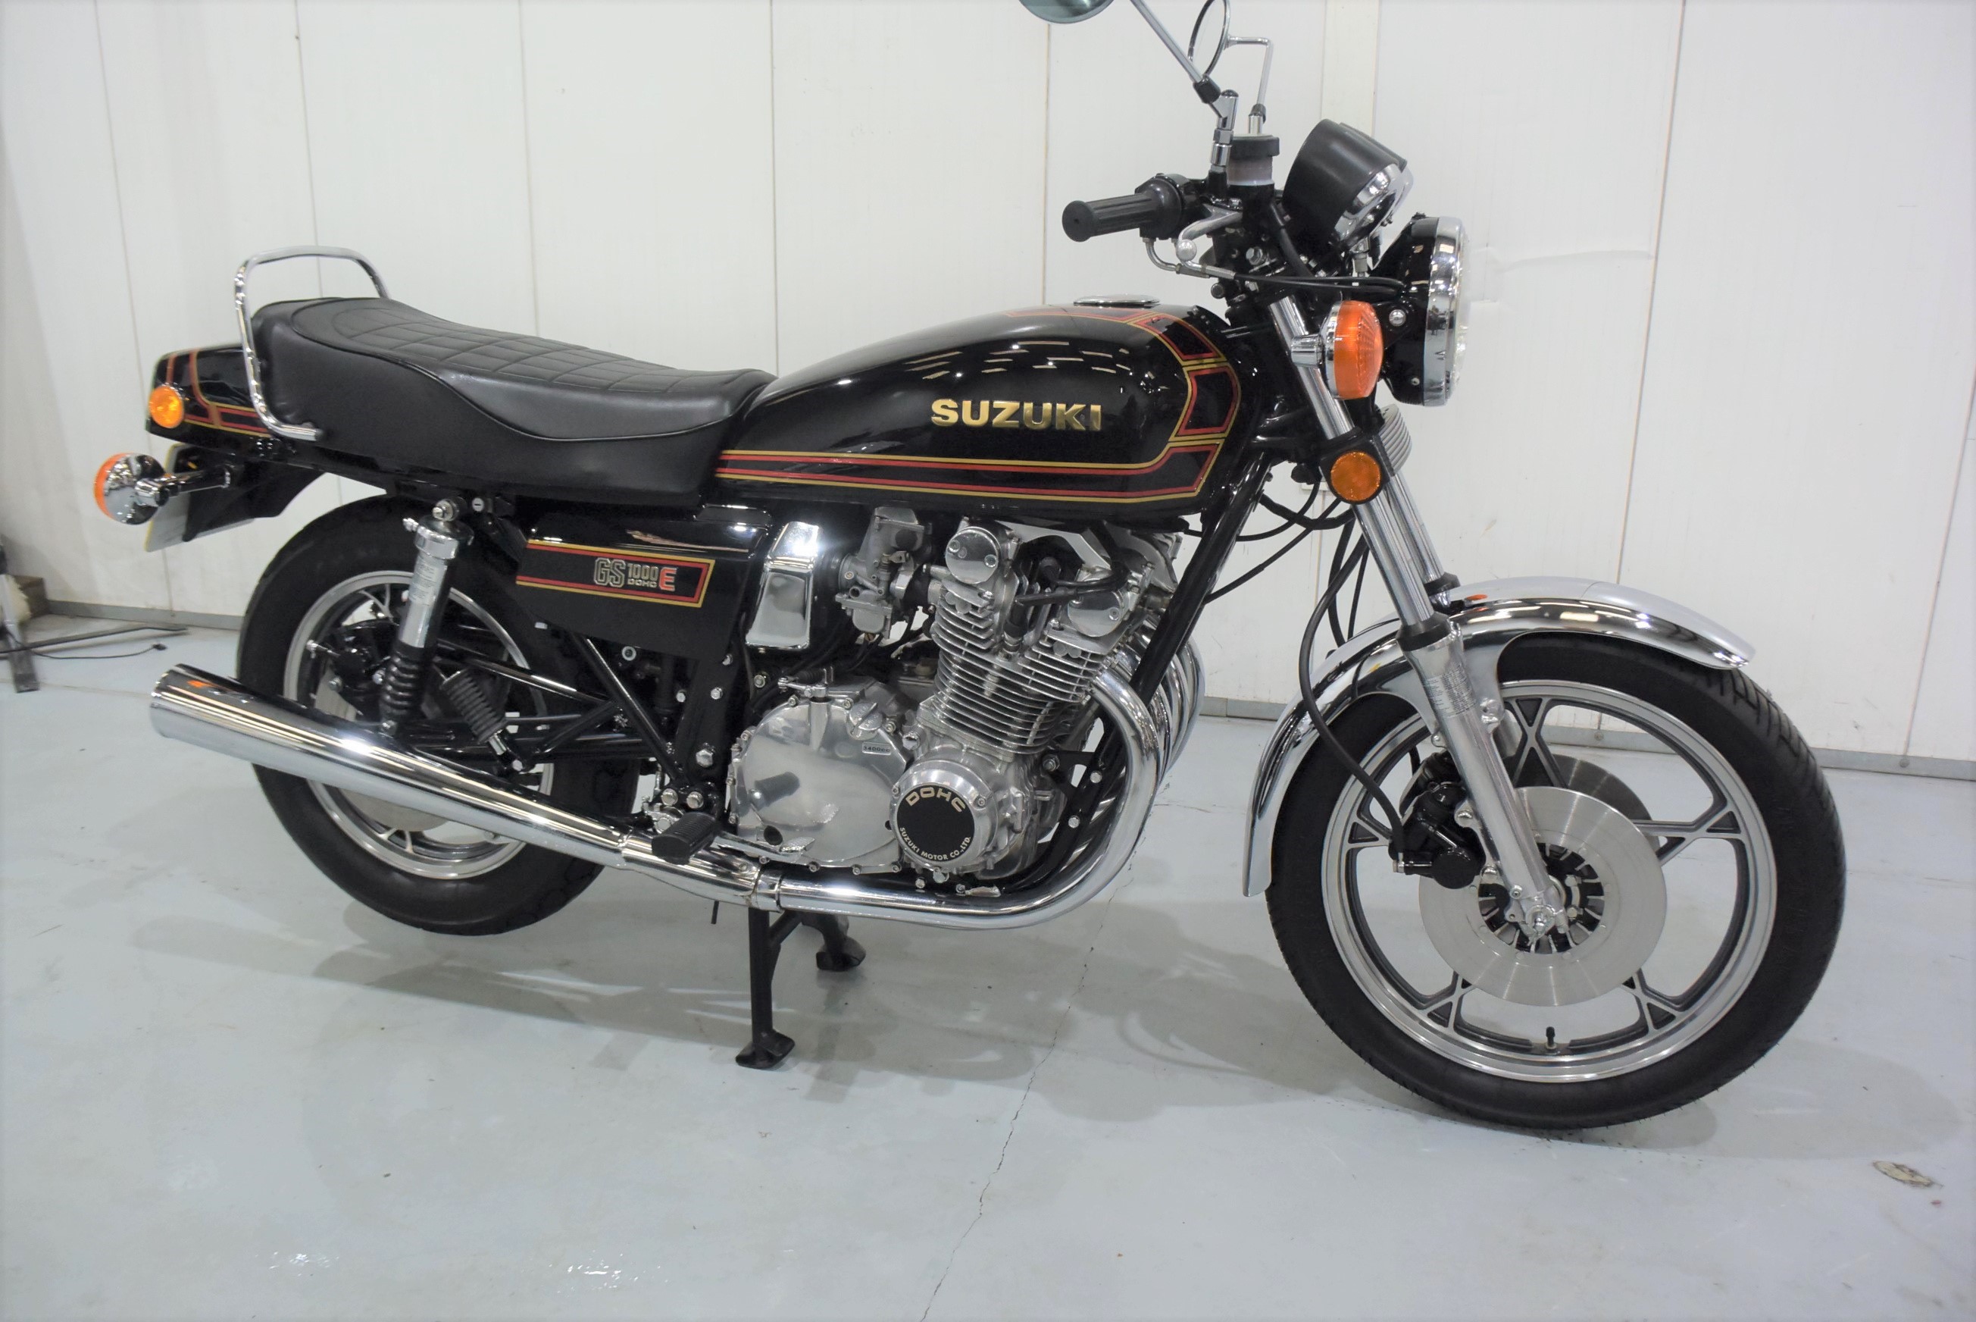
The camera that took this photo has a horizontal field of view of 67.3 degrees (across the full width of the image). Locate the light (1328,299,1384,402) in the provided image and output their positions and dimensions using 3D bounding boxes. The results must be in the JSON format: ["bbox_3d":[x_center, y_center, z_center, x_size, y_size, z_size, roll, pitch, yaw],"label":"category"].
[{"bbox_3d":[0.352,-0.298,1.426,0.060,0.094,0.094,5,15,16],"label":"light"}]

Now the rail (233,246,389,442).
[{"bbox_3d":[-0.887,-0.441,2.043,0.140,0.250,0.275,5,15,16],"label":"rail"}]

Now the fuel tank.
[{"bbox_3d":[0.007,-0.318,1.805,0.650,0.235,0.300,5,15,16],"label":"fuel tank"}]

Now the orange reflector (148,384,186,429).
[{"bbox_3d":[-1.126,-0.348,2.035,0.058,0.058,0.016,7,16,21],"label":"orange reflector"}]

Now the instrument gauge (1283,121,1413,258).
[{"bbox_3d":[0.378,-0.502,1.569,0.112,0.102,0.102,38,21,5],"label":"instrument gauge"}]

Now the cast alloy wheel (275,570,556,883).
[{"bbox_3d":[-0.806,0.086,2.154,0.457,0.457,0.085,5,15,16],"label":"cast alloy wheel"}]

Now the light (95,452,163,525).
[{"bbox_3d":[-1.120,-0.224,1.933,0.065,0.094,0.094,5,15,16],"label":"light"}]

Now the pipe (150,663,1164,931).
[{"bbox_3d":[-0.461,0.129,1.861,1.370,0.335,0.190,5,15,16],"label":"pipe"}]

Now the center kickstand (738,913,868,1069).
[{"bbox_3d":[-0.256,0.384,2.075,0.110,0.250,0.340,5,15,16],"label":"center kickstand"}]

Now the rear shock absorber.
[{"bbox_3d":[-0.742,-0.052,1.934,0.070,0.350,0.070,25,20,9],"label":"rear shock absorber"}]

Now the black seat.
[{"bbox_3d":[-0.601,-0.359,1.978,0.710,0.245,0.280,5,15,16],"label":"black seat"}]

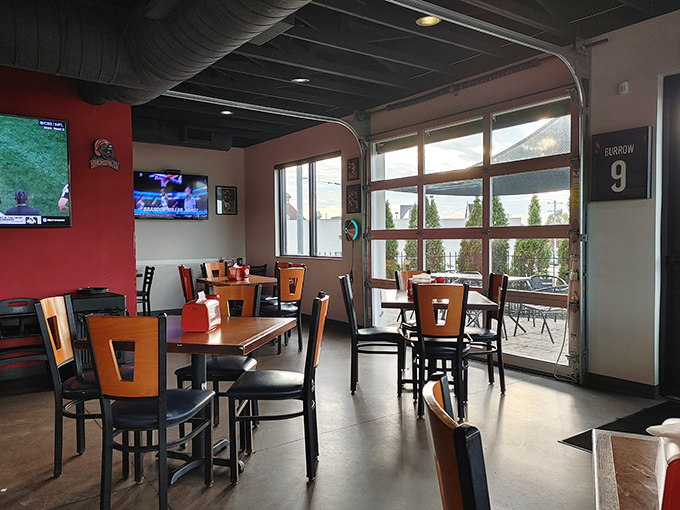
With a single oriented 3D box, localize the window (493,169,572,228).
[{"bbox_3d":[1.685,-0.491,4.579,0.040,0.479,0.791,-2,2,-37],"label":"window"}]

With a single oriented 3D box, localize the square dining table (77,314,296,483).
[{"bbox_3d":[-0.751,0.760,2.737,0.845,0.742,0.845,0,2,12],"label":"square dining table"}]

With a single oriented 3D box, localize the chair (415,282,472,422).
[{"bbox_3d":[0.711,0.642,3.591,0.409,0.917,0.479,0,2,11],"label":"chair"}]

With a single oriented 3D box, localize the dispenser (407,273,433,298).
[{"bbox_3d":[0.619,0.249,3.952,0.183,0.195,0.140,0,2,5],"label":"dispenser"}]

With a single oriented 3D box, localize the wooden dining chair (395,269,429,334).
[{"bbox_3d":[0.735,0.605,4.412,0.430,0.906,0.499,-1,2,-20],"label":"wooden dining chair"}]

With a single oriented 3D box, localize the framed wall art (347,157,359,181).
[{"bbox_3d":[0.162,-1.088,6.518,0.025,0.274,0.240,-2,2,-37],"label":"framed wall art"}]

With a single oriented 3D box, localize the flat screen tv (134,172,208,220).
[{"bbox_3d":[-2.664,-0.916,8.025,1.252,0.718,0.070,-2,2,-37],"label":"flat screen tv"}]

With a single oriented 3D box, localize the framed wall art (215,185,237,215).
[{"bbox_3d":[-1.863,-0.893,8.428,0.385,0.465,0.030,-2,3,-36],"label":"framed wall art"}]

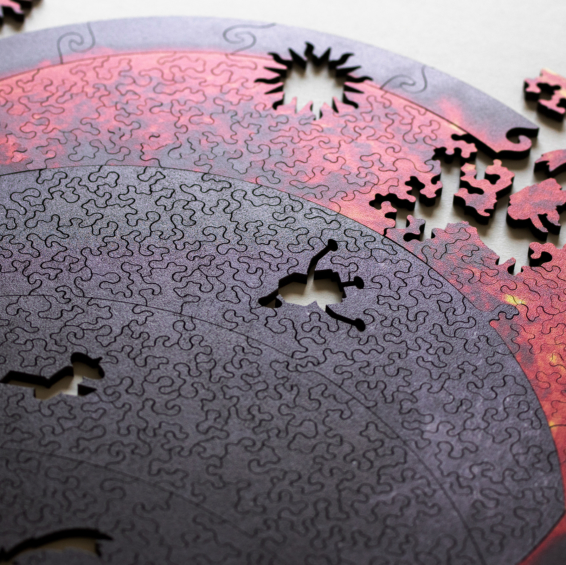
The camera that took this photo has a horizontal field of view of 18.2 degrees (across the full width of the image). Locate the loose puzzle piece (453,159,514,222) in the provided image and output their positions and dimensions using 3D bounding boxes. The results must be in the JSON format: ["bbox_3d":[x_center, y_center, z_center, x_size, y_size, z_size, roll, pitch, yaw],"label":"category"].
[{"bbox_3d":[0.075,-0.036,0.670,0.020,0.005,0.033,22,47,17],"label":"loose puzzle piece"}]

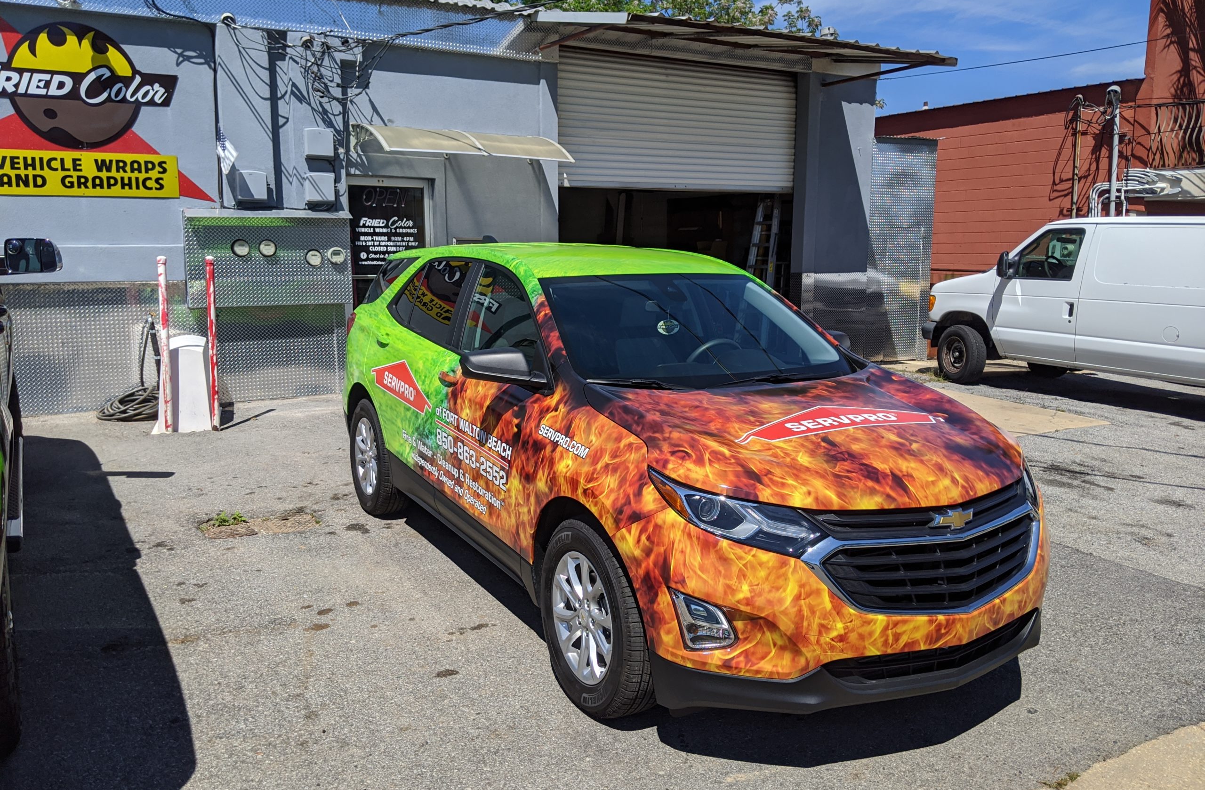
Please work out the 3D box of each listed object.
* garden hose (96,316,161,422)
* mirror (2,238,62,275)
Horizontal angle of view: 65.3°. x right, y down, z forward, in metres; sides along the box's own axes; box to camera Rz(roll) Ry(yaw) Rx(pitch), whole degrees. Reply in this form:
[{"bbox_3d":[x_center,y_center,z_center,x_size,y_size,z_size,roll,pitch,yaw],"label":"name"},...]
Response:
[{"bbox_3d":[-4.270,-0.245,8.620,0.700,0.880,0.580,-4,9,-27],"label":"garden hose"},{"bbox_3d":[-3.096,-0.753,5.100,0.275,0.195,0.160,-4,10,-29],"label":"mirror"}]

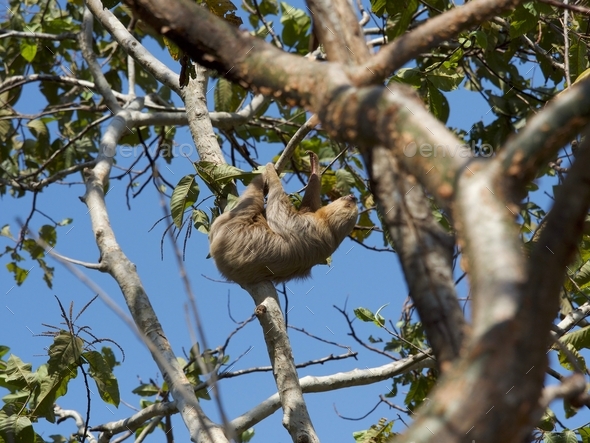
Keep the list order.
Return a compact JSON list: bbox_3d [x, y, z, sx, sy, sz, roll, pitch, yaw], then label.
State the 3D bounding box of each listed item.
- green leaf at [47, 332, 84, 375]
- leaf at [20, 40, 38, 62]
[{"bbox_3d":[-0.776,0.446,17.300,0.125,0.149,0.070,0,-20,0],"label":"green leaf"},{"bbox_3d":[-0.945,-0.605,18.200,0.060,0.075,0.036,0,-18,0],"label":"leaf"}]

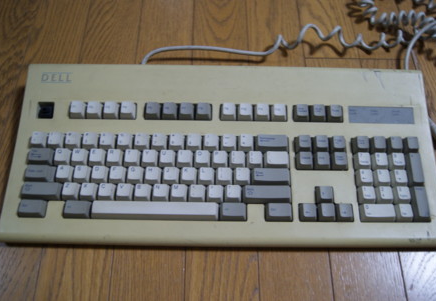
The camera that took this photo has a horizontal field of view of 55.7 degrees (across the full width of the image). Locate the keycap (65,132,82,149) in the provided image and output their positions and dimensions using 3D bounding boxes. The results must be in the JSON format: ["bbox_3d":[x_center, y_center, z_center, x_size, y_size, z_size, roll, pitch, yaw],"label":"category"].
[{"bbox_3d":[-0.159,-0.011,0.452,0.018,0.011,0.018,1,69,-1],"label":"keycap"}]

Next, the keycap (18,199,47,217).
[{"bbox_3d":[-0.193,0.060,0.428,0.028,0.010,0.018,1,69,-1],"label":"keycap"}]

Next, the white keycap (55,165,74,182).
[{"bbox_3d":[-0.166,0.024,0.442,0.018,0.009,0.018,1,69,-1],"label":"white keycap"}]

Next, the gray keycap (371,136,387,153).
[{"bbox_3d":[0.177,-0.006,0.456,0.018,0.011,0.018,1,69,-1],"label":"gray keycap"}]

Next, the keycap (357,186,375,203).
[{"bbox_3d":[0.159,0.047,0.438,0.018,0.009,0.018,1,70,-1],"label":"keycap"}]

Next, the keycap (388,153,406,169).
[{"bbox_3d":[0.197,0.011,0.453,0.018,0.009,0.018,1,69,-1],"label":"keycap"}]

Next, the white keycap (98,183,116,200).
[{"bbox_3d":[-0.117,0.044,0.434,0.018,0.008,0.018,1,69,-1],"label":"white keycap"}]

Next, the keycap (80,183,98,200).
[{"bbox_3d":[-0.137,0.043,0.436,0.018,0.009,0.018,1,69,-1],"label":"keycap"}]

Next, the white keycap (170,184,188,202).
[{"bbox_3d":[-0.041,0.044,0.436,0.018,0.009,0.018,1,70,-1],"label":"white keycap"}]

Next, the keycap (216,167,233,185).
[{"bbox_3d":[0.006,0.028,0.443,0.018,0.009,0.018,1,69,-1],"label":"keycap"}]

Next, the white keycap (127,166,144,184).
[{"bbox_3d":[-0.088,0.027,0.442,0.018,0.008,0.018,1,69,-1],"label":"white keycap"}]

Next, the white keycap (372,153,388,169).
[{"bbox_3d":[0.178,0.012,0.451,0.018,0.009,0.018,1,69,-1],"label":"white keycap"}]

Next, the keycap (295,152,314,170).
[{"bbox_3d":[0.094,0.009,0.449,0.018,0.010,0.018,1,69,0],"label":"keycap"}]

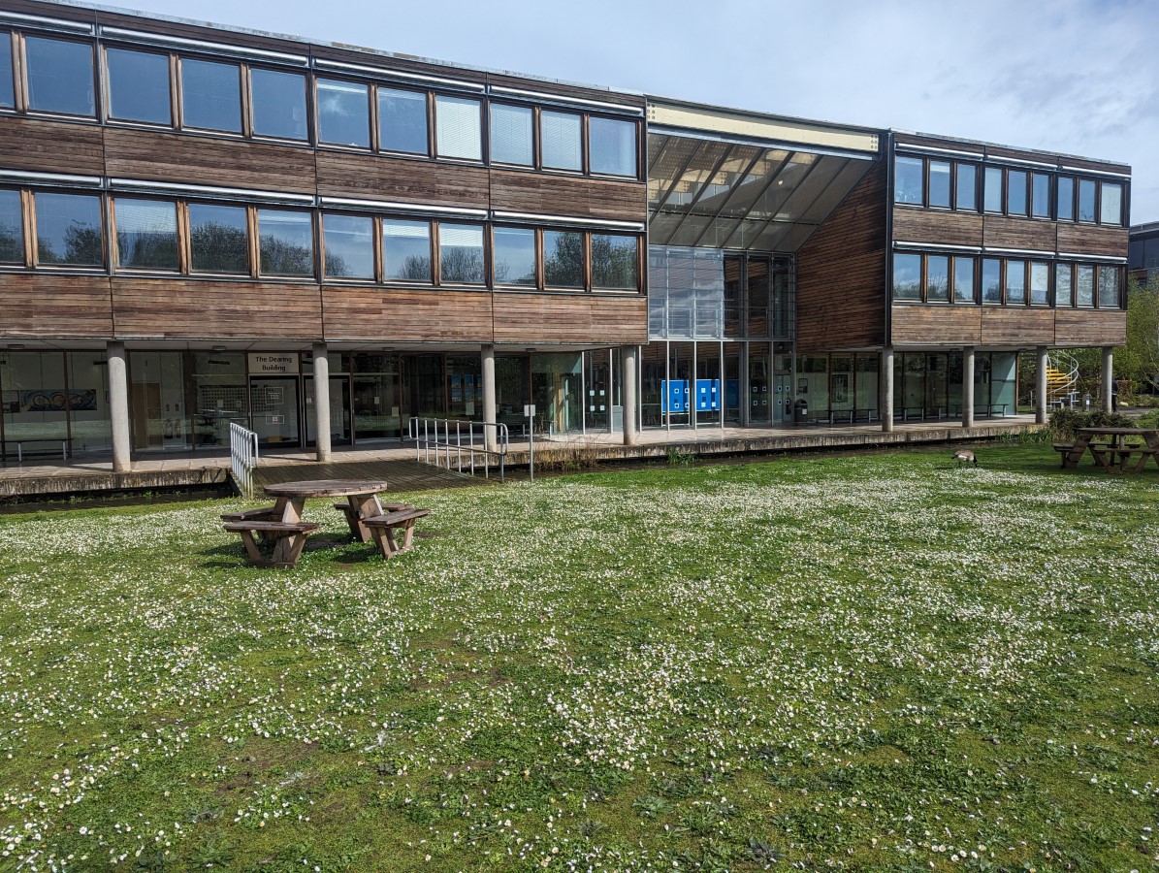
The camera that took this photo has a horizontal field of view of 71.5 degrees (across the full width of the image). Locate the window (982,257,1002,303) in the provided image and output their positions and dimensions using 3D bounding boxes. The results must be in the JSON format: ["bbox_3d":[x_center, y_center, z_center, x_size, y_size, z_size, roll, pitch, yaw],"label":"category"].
[{"bbox_3d":[15.124,-5.704,29.526,0.980,1.569,0.150,-3,4,-23],"label":"window"}]

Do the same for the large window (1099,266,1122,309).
[{"bbox_3d":[20.988,-5.957,31.932,1.250,1.540,0.100,-3,4,-23],"label":"large window"}]

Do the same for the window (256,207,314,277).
[{"bbox_3d":[-7.074,-4.666,19.429,1.258,1.540,0.100,-3,4,-25],"label":"window"}]

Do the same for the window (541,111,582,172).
[{"bbox_3d":[-0.473,-8.192,22.385,1.211,1.540,0.100,-3,4,-25],"label":"window"}]

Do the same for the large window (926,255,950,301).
[{"bbox_3d":[12.655,-5.598,28.453,1.055,1.571,0.150,-3,4,-23],"label":"large window"}]

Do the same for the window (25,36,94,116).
[{"bbox_3d":[-11.135,-7.737,17.301,1.236,1.540,0.100,-3,4,-25],"label":"window"}]

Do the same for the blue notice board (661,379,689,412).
[{"bbox_3d":[3.901,-1.630,32.600,1.240,1.280,0.060,-3,4,-25],"label":"blue notice board"}]

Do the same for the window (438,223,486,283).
[{"bbox_3d":[-3.001,-4.675,20.582,1.180,1.470,0.100,-3,4,-24],"label":"window"}]

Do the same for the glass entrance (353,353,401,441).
[{"bbox_3d":[-6.503,-1.275,25.870,1.513,2.768,0.150,-3,4,-25],"label":"glass entrance"}]

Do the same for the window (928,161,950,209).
[{"bbox_3d":[12.630,-8.825,28.245,1.052,1.534,0.150,-3,4,-23],"label":"window"}]

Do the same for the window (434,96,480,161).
[{"bbox_3d":[-3.060,-7.815,20.392,1.180,1.470,0.100,-3,4,-24],"label":"window"}]

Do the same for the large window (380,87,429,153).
[{"bbox_3d":[-4.482,-7.995,20.479,1.191,1.548,0.150,-3,4,-25],"label":"large window"}]

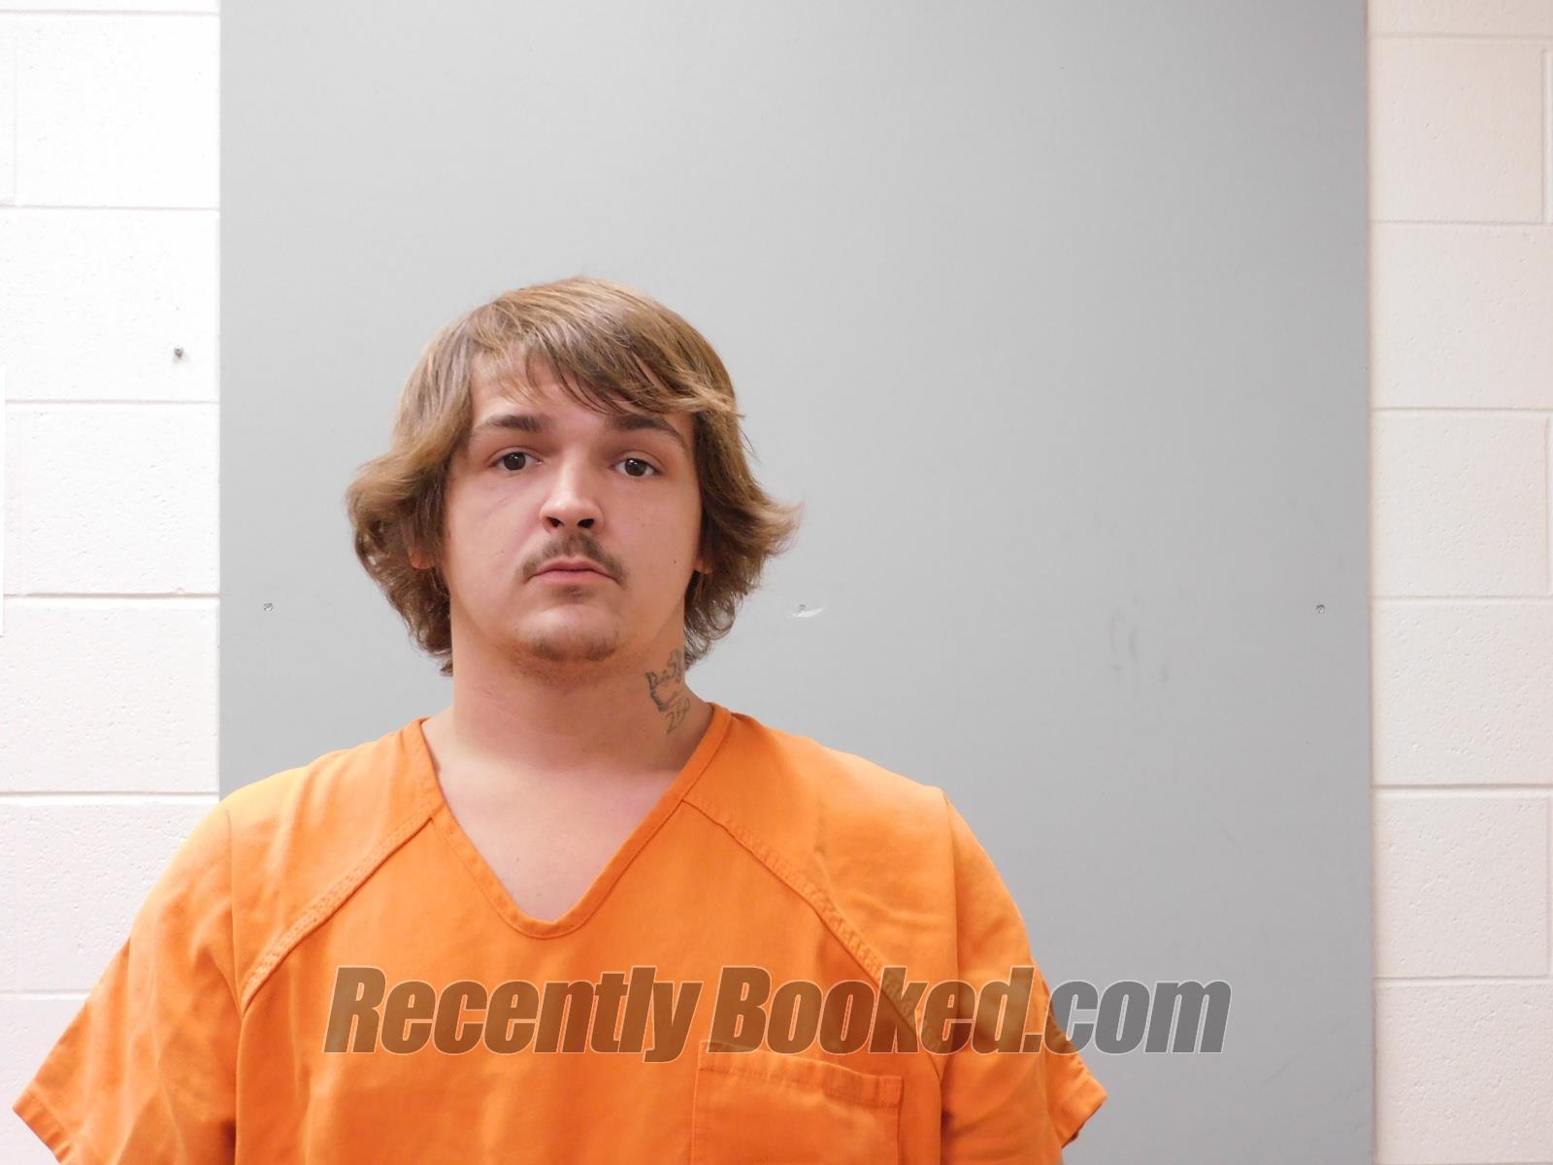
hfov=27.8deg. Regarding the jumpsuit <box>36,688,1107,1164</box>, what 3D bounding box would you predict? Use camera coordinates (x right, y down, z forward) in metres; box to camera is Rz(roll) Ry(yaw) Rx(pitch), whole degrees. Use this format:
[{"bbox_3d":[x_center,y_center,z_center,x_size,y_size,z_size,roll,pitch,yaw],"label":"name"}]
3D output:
[{"bbox_3d":[-0.124,0.430,1.800,0.620,0.740,0.290,0,-1,5],"label":"jumpsuit"}]

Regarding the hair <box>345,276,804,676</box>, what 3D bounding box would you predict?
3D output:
[{"bbox_3d":[-0.114,-0.060,1.760,0.252,0.225,0.230,2,-5,-3],"label":"hair"}]

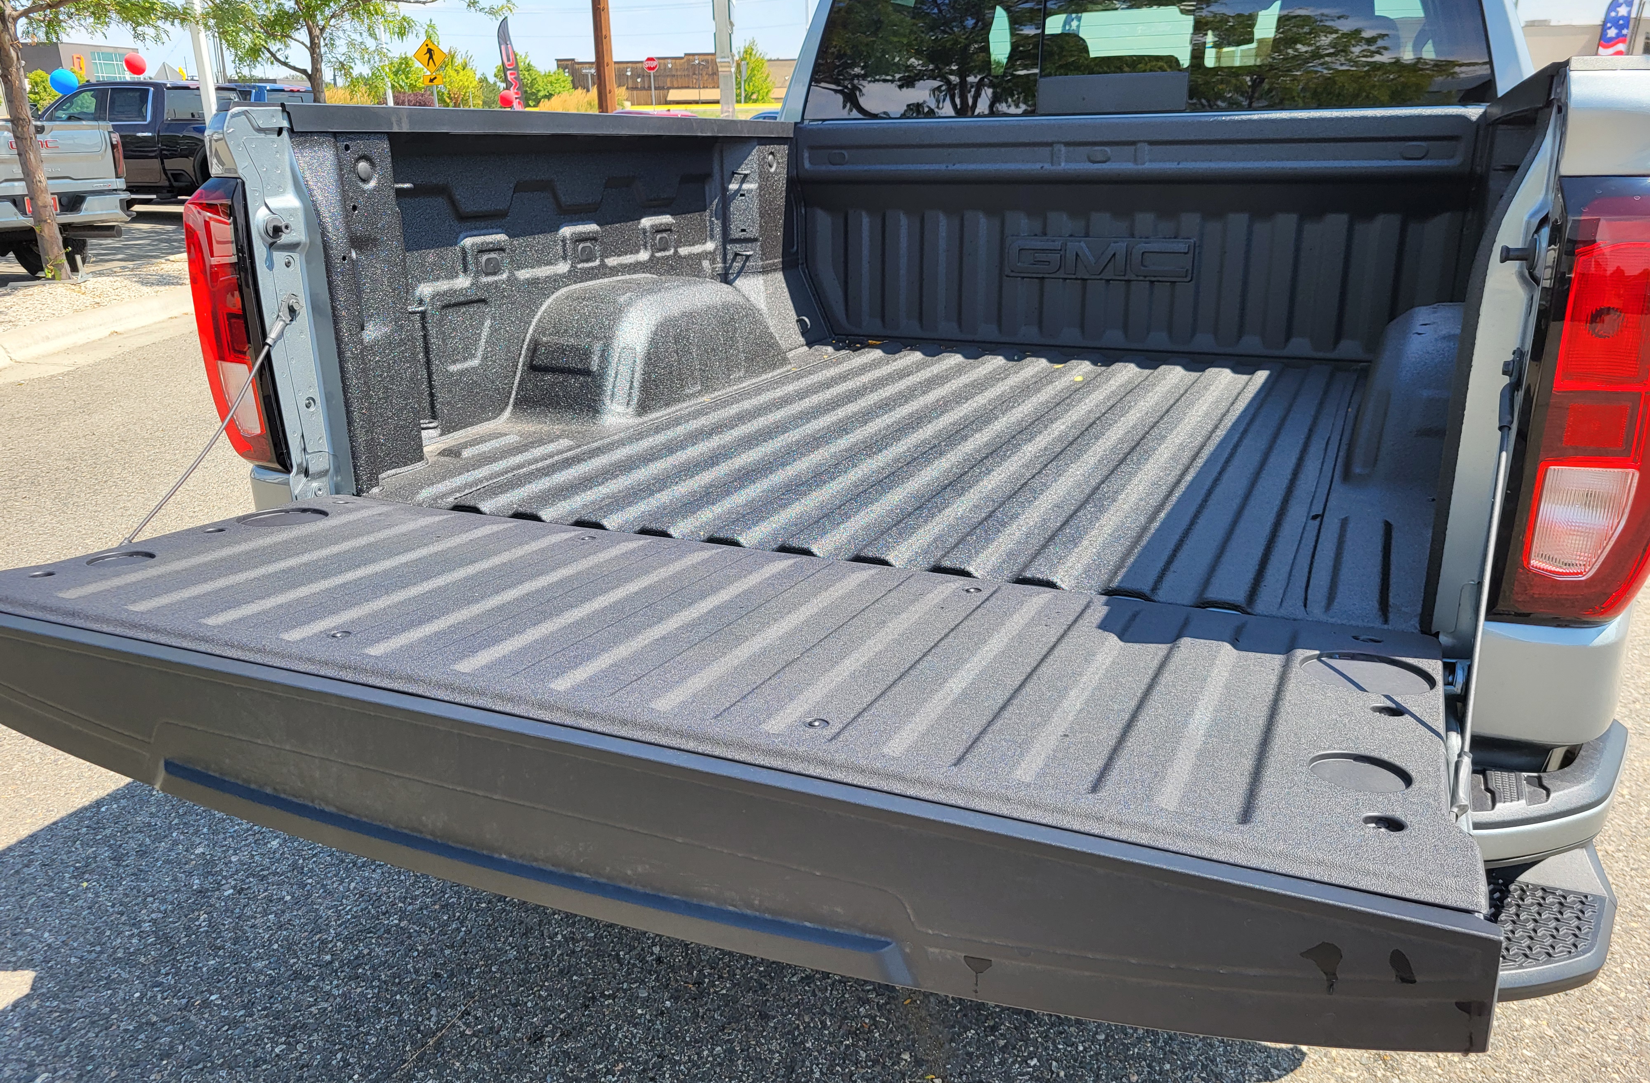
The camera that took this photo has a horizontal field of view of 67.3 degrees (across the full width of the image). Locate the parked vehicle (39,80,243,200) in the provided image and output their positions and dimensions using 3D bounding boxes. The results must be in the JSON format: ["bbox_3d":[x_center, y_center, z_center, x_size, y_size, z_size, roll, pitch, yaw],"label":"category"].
[{"bbox_3d":[-9.845,-5.892,18.769,6.350,2.030,2.080,5,20,18],"label":"parked vehicle"}]

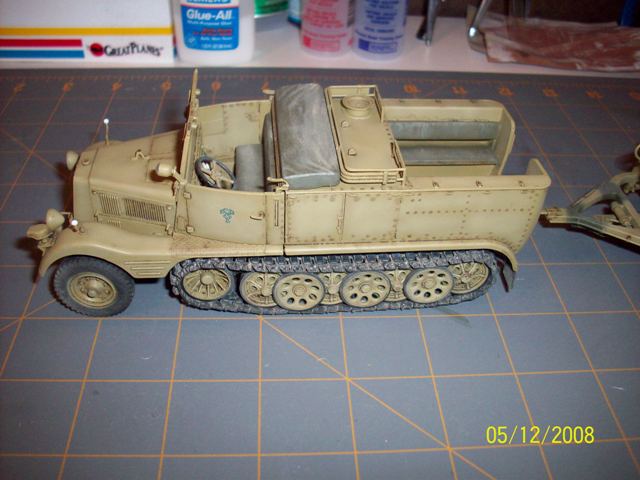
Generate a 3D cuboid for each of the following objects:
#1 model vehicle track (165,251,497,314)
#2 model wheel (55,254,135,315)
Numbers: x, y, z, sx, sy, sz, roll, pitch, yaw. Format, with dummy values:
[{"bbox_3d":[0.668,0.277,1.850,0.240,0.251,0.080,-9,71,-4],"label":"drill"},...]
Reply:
[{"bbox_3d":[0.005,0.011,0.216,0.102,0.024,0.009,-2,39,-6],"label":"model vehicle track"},{"bbox_3d":[-0.068,0.013,0.207,0.025,0.025,0.007,-1,38,-5],"label":"model wheel"}]

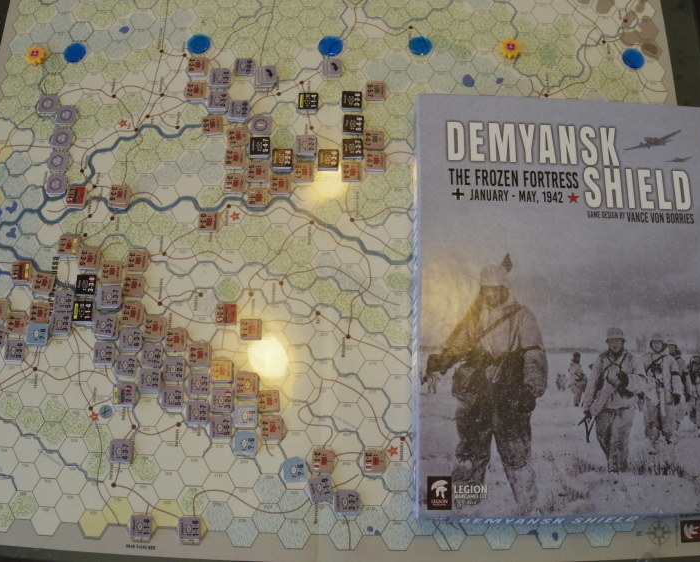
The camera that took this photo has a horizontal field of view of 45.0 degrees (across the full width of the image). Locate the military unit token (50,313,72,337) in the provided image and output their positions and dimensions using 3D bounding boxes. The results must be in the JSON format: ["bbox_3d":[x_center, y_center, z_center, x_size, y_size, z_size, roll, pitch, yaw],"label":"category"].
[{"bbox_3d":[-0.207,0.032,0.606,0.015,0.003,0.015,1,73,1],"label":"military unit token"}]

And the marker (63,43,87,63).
[{"bbox_3d":[-0.215,-0.178,0.664,0.019,0.002,0.019,1,73,0],"label":"marker"}]

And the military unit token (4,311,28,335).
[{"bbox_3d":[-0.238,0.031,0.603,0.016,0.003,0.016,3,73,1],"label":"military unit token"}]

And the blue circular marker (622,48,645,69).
[{"bbox_3d":[0.228,-0.178,0.678,0.019,0.004,0.019,1,73,1],"label":"blue circular marker"}]

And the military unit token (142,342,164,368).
[{"bbox_3d":[-0.138,0.051,0.591,0.015,0.003,0.015,1,73,1],"label":"military unit token"}]

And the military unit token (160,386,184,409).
[{"bbox_3d":[-0.122,0.081,0.582,0.015,0.004,0.015,1,73,1],"label":"military unit token"}]

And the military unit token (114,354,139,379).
[{"bbox_3d":[-0.156,0.060,0.591,0.015,0.004,0.015,1,73,1],"label":"military unit token"}]

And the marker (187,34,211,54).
[{"bbox_3d":[-0.122,-0.192,0.685,0.019,0.002,0.019,1,73,2],"label":"marker"}]

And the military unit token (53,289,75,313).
[{"bbox_3d":[-0.206,0.015,0.611,0.015,0.003,0.015,1,73,1],"label":"military unit token"}]

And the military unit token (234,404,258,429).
[{"bbox_3d":[-0.073,0.095,0.593,0.015,0.003,0.015,-1,72,1],"label":"military unit token"}]

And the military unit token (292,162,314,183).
[{"bbox_3d":[-0.037,-0.084,0.648,0.015,0.003,0.015,1,73,2],"label":"military unit token"}]

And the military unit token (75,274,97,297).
[{"bbox_3d":[-0.188,0.003,0.605,0.015,0.003,0.015,1,73,0],"label":"military unit token"}]

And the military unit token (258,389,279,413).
[{"bbox_3d":[-0.055,0.083,0.581,0.015,0.003,0.015,1,73,0],"label":"military unit token"}]

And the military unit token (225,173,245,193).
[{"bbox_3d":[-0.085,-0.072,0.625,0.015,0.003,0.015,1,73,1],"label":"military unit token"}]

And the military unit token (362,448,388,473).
[{"bbox_3d":[0.017,0.122,0.568,0.015,0.003,0.015,1,73,0],"label":"military unit token"}]

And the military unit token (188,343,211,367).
[{"bbox_3d":[-0.105,0.052,0.593,0.016,0.004,0.016,1,73,1],"label":"military unit token"}]

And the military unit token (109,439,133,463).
[{"bbox_3d":[-0.159,0.118,0.587,0.015,0.003,0.015,-1,72,1],"label":"military unit token"}]

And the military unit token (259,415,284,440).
[{"bbox_3d":[-0.055,0.102,0.590,0.015,0.003,0.015,-1,72,1],"label":"military unit token"}]

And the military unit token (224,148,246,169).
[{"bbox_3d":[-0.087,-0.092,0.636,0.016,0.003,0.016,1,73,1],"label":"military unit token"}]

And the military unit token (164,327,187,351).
[{"bbox_3d":[-0.122,0.042,0.592,0.015,0.003,0.015,1,73,1],"label":"military unit token"}]

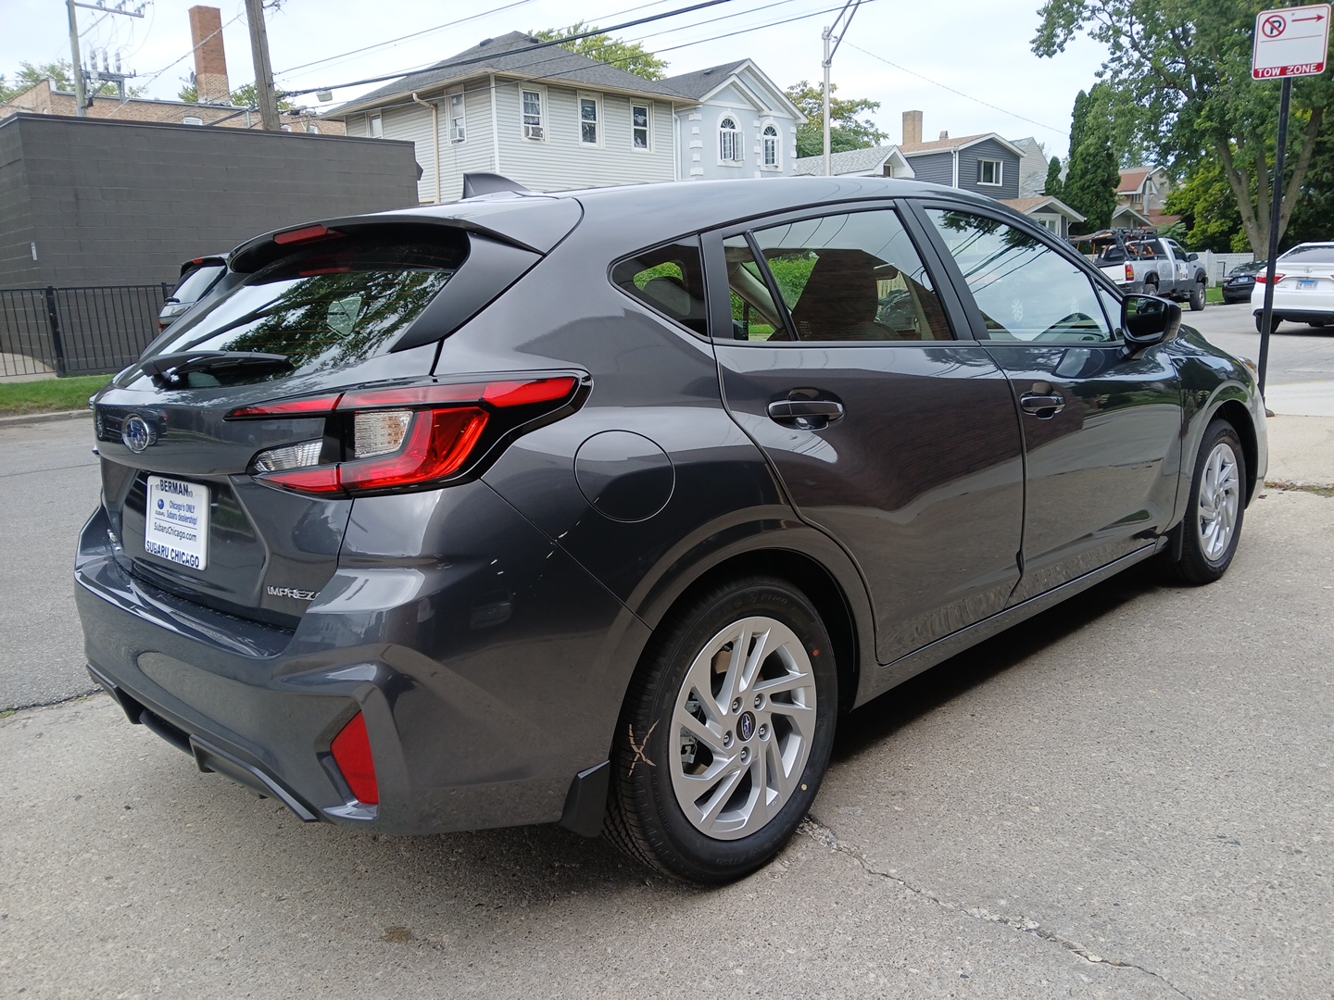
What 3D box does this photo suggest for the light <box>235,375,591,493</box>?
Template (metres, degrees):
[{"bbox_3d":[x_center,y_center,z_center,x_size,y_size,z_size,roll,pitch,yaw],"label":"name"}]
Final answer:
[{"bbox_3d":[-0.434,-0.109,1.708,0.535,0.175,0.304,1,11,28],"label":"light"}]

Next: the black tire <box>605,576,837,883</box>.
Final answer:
[{"bbox_3d":[0.096,0.444,2.045,0.632,0.632,0.210,-13,12,-42],"label":"black tire"}]

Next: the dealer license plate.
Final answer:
[{"bbox_3d":[-1.002,0.041,2.023,0.020,0.160,0.310,-1,4,-44],"label":"dealer license plate"}]

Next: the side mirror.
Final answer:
[{"bbox_3d":[1.441,-0.533,3.007,0.140,0.165,0.195,-13,14,-43],"label":"side mirror"}]

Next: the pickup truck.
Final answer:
[{"bbox_3d":[12.356,-5.919,26.309,5.200,1.980,1.950,-13,17,-41],"label":"pickup truck"}]

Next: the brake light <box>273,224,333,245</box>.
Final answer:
[{"bbox_3d":[-0.766,-0.564,2.134,0.045,0.033,0.250,-13,14,-43],"label":"brake light"}]

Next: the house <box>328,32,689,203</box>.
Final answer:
[{"bbox_3d":[-4.861,-10.455,32.919,8.500,9.150,8.650,9,17,41],"label":"house"}]

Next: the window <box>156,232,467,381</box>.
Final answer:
[{"bbox_3d":[-0.857,-0.370,2.120,1.190,0.080,0.440,6,53,46],"label":"window"}]

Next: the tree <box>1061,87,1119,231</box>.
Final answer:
[{"bbox_3d":[17.336,-12.581,41.000,2.500,8.700,2.500,-2,12,0],"label":"tree"}]

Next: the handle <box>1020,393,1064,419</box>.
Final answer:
[{"bbox_3d":[1.030,-0.265,2.743,0.225,0.065,0.060,-13,10,-42],"label":"handle"}]

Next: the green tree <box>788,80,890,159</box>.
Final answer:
[{"bbox_3d":[8.124,-15.857,51.149,7.000,10.900,7.000,9,17,41],"label":"green tree"}]

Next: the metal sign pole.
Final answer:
[{"bbox_3d":[4.222,-1.906,6.913,0.055,2.600,0.065,-15,17,-42],"label":"metal sign pole"}]

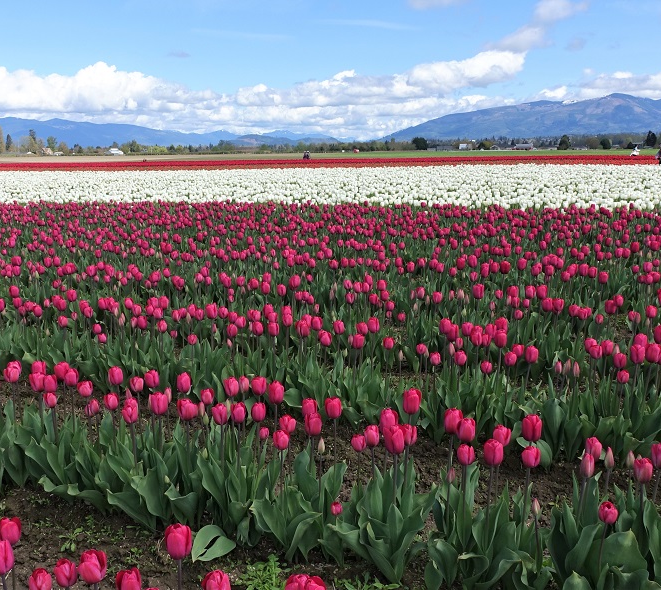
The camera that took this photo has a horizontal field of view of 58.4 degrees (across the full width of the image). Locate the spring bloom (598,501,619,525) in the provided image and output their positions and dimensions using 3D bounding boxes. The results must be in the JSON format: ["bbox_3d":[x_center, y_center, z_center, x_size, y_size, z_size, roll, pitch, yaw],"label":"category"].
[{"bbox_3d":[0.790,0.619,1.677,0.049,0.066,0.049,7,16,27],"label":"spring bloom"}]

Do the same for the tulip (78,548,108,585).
[{"bbox_3d":[-0.479,0.549,1.192,0.058,0.073,0.058,-7,15,-25],"label":"tulip"}]

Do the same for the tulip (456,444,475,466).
[{"bbox_3d":[0.368,0.438,1.608,0.048,0.056,0.048,0,14,0],"label":"tulip"}]

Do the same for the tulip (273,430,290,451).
[{"bbox_3d":[-0.145,0.431,1.751,0.044,0.059,0.044,0,14,0],"label":"tulip"}]

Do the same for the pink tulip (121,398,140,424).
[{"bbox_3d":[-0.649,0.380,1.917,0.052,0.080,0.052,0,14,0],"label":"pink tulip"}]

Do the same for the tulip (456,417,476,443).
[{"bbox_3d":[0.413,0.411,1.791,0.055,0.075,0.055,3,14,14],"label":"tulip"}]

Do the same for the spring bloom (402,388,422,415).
[{"bbox_3d":[0.239,0.312,1.732,0.053,0.076,0.053,0,14,0],"label":"spring bloom"}]

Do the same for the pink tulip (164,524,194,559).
[{"bbox_3d":[-0.326,0.530,1.268,0.055,0.079,0.055,-4,14,-16],"label":"pink tulip"}]

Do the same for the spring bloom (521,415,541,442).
[{"bbox_3d":[0.584,0.386,1.709,0.057,0.079,0.057,4,15,20],"label":"spring bloom"}]

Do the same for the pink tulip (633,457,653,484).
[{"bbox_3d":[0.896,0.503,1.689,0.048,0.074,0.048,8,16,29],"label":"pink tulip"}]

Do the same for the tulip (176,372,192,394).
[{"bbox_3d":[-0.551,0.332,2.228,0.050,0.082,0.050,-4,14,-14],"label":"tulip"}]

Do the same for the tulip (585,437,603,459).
[{"bbox_3d":[0.692,0.402,1.546,0.040,0.061,0.040,0,14,0],"label":"tulip"}]

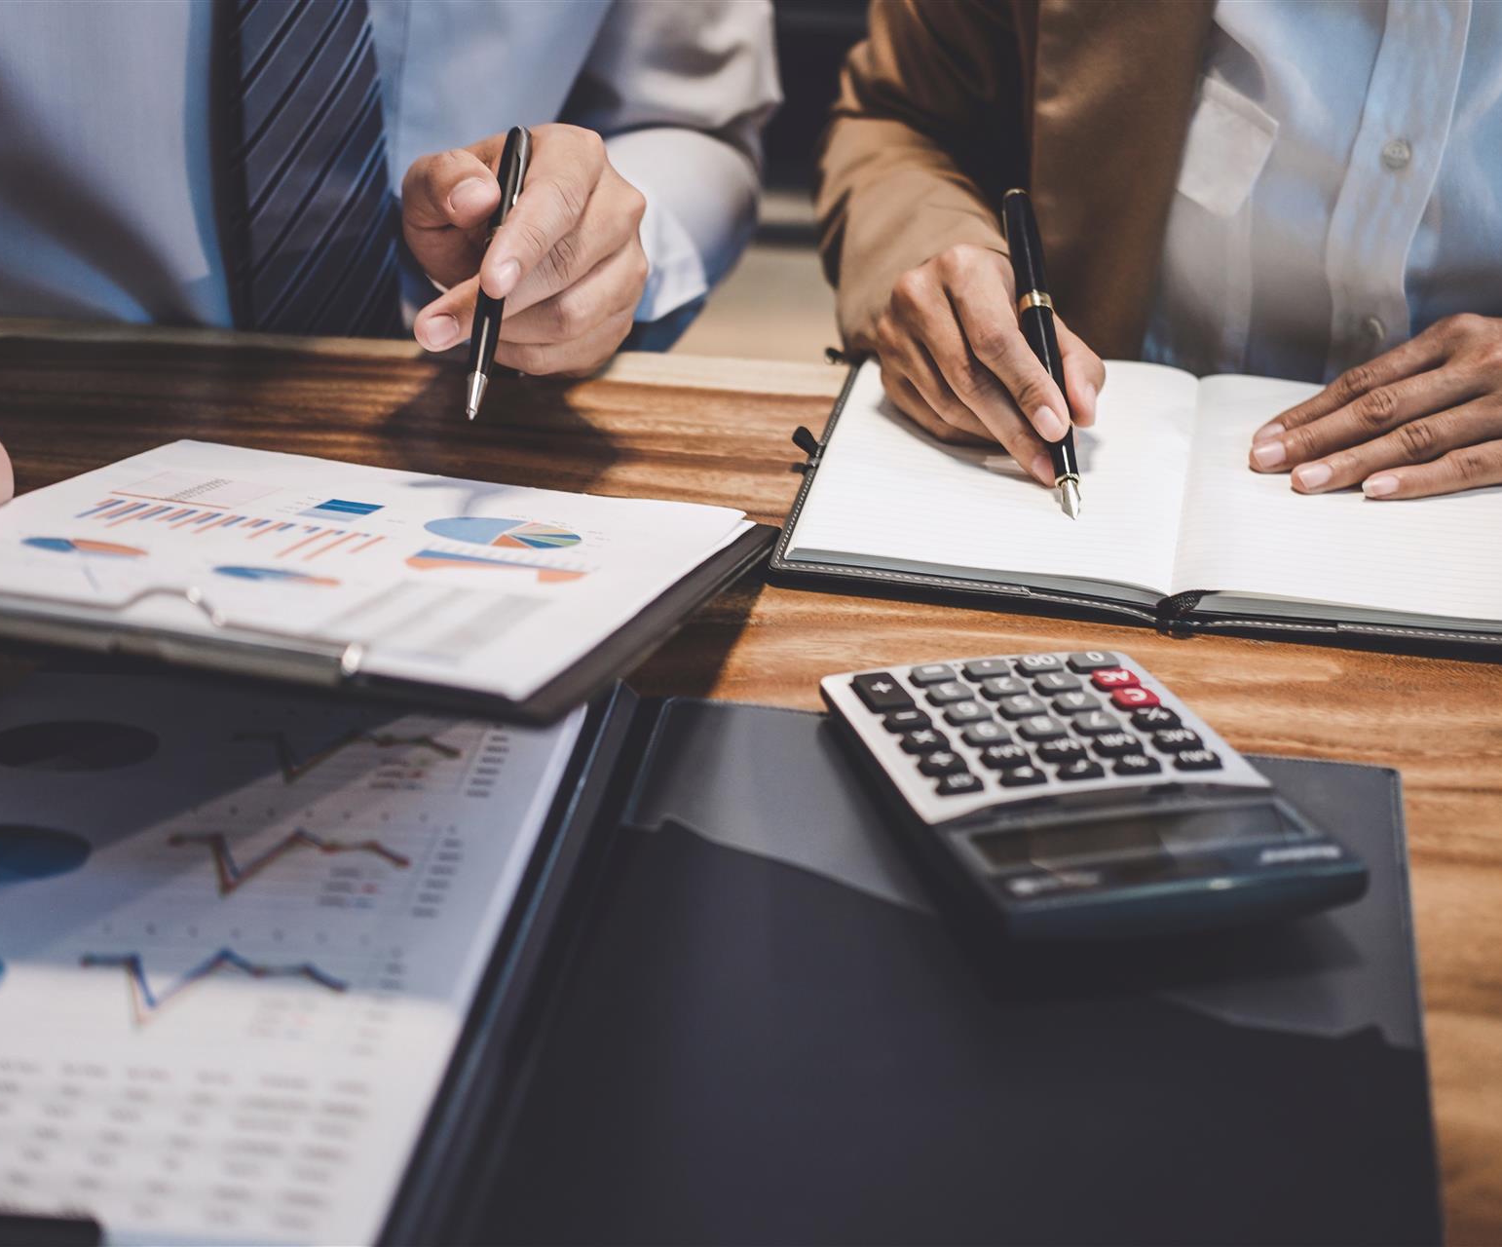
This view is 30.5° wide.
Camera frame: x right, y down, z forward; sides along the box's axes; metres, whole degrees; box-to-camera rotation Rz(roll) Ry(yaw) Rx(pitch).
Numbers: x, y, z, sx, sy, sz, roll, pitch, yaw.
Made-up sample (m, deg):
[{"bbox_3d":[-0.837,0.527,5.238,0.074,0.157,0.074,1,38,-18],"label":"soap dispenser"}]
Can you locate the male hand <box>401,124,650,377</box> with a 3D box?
[{"bbox_3d":[-0.086,-0.149,1.090,0.093,0.090,0.122,13,30,22],"label":"male hand"}]

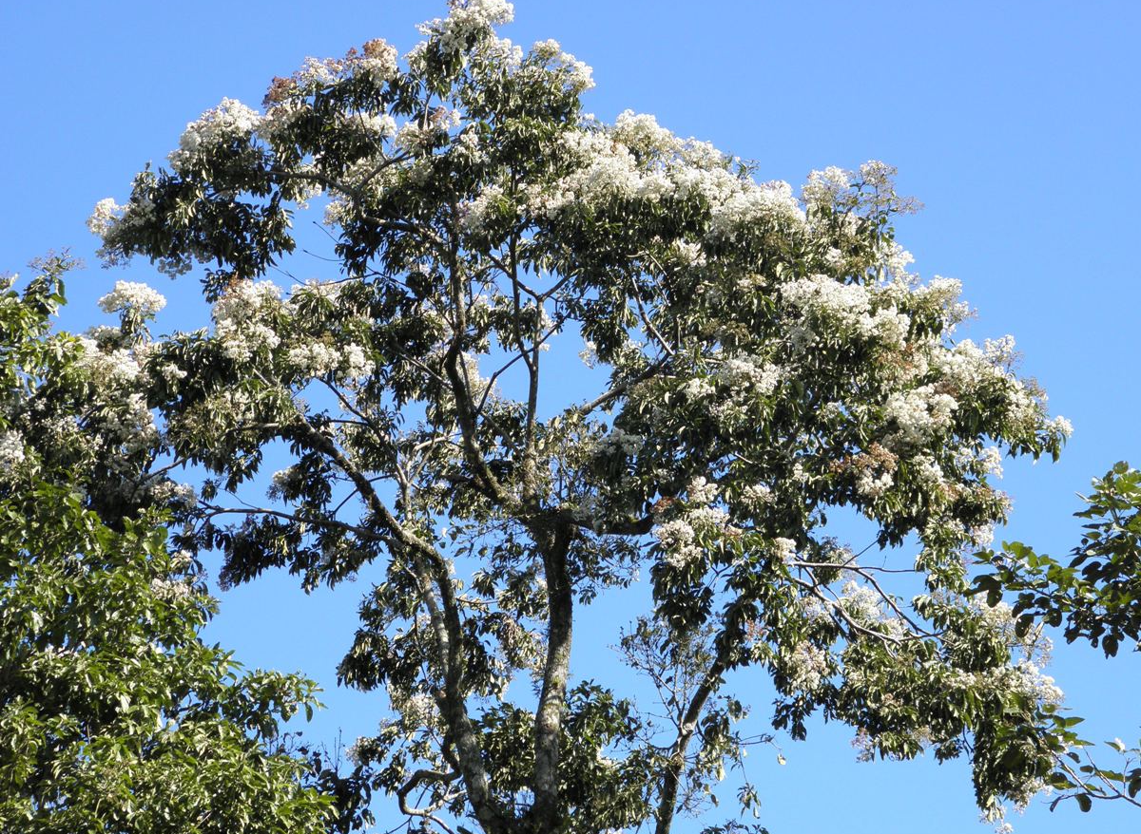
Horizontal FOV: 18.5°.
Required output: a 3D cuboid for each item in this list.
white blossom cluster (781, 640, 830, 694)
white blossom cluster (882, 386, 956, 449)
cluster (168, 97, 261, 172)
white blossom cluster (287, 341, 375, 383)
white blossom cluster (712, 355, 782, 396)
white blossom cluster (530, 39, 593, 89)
[{"bbox_3d":[1.826,1.936,27.000,0.382,0.422,0.344,0,-25,0],"label":"white blossom cluster"},{"bbox_3d":[2.728,-0.004,27.200,0.592,0.448,0.540,0,-25,0],"label":"white blossom cluster"},{"bbox_3d":[-2.854,-2.267,28.000,0.747,0.558,0.678,0,-25,0],"label":"cluster"},{"bbox_3d":[-1.883,-0.435,27.300,0.684,0.233,0.498,0,-25,0],"label":"white blossom cluster"},{"bbox_3d":[1.363,-0.320,27.000,0.544,0.273,0.434,0,-25,0],"label":"white blossom cluster"},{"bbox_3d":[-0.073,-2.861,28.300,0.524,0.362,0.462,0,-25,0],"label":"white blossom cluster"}]

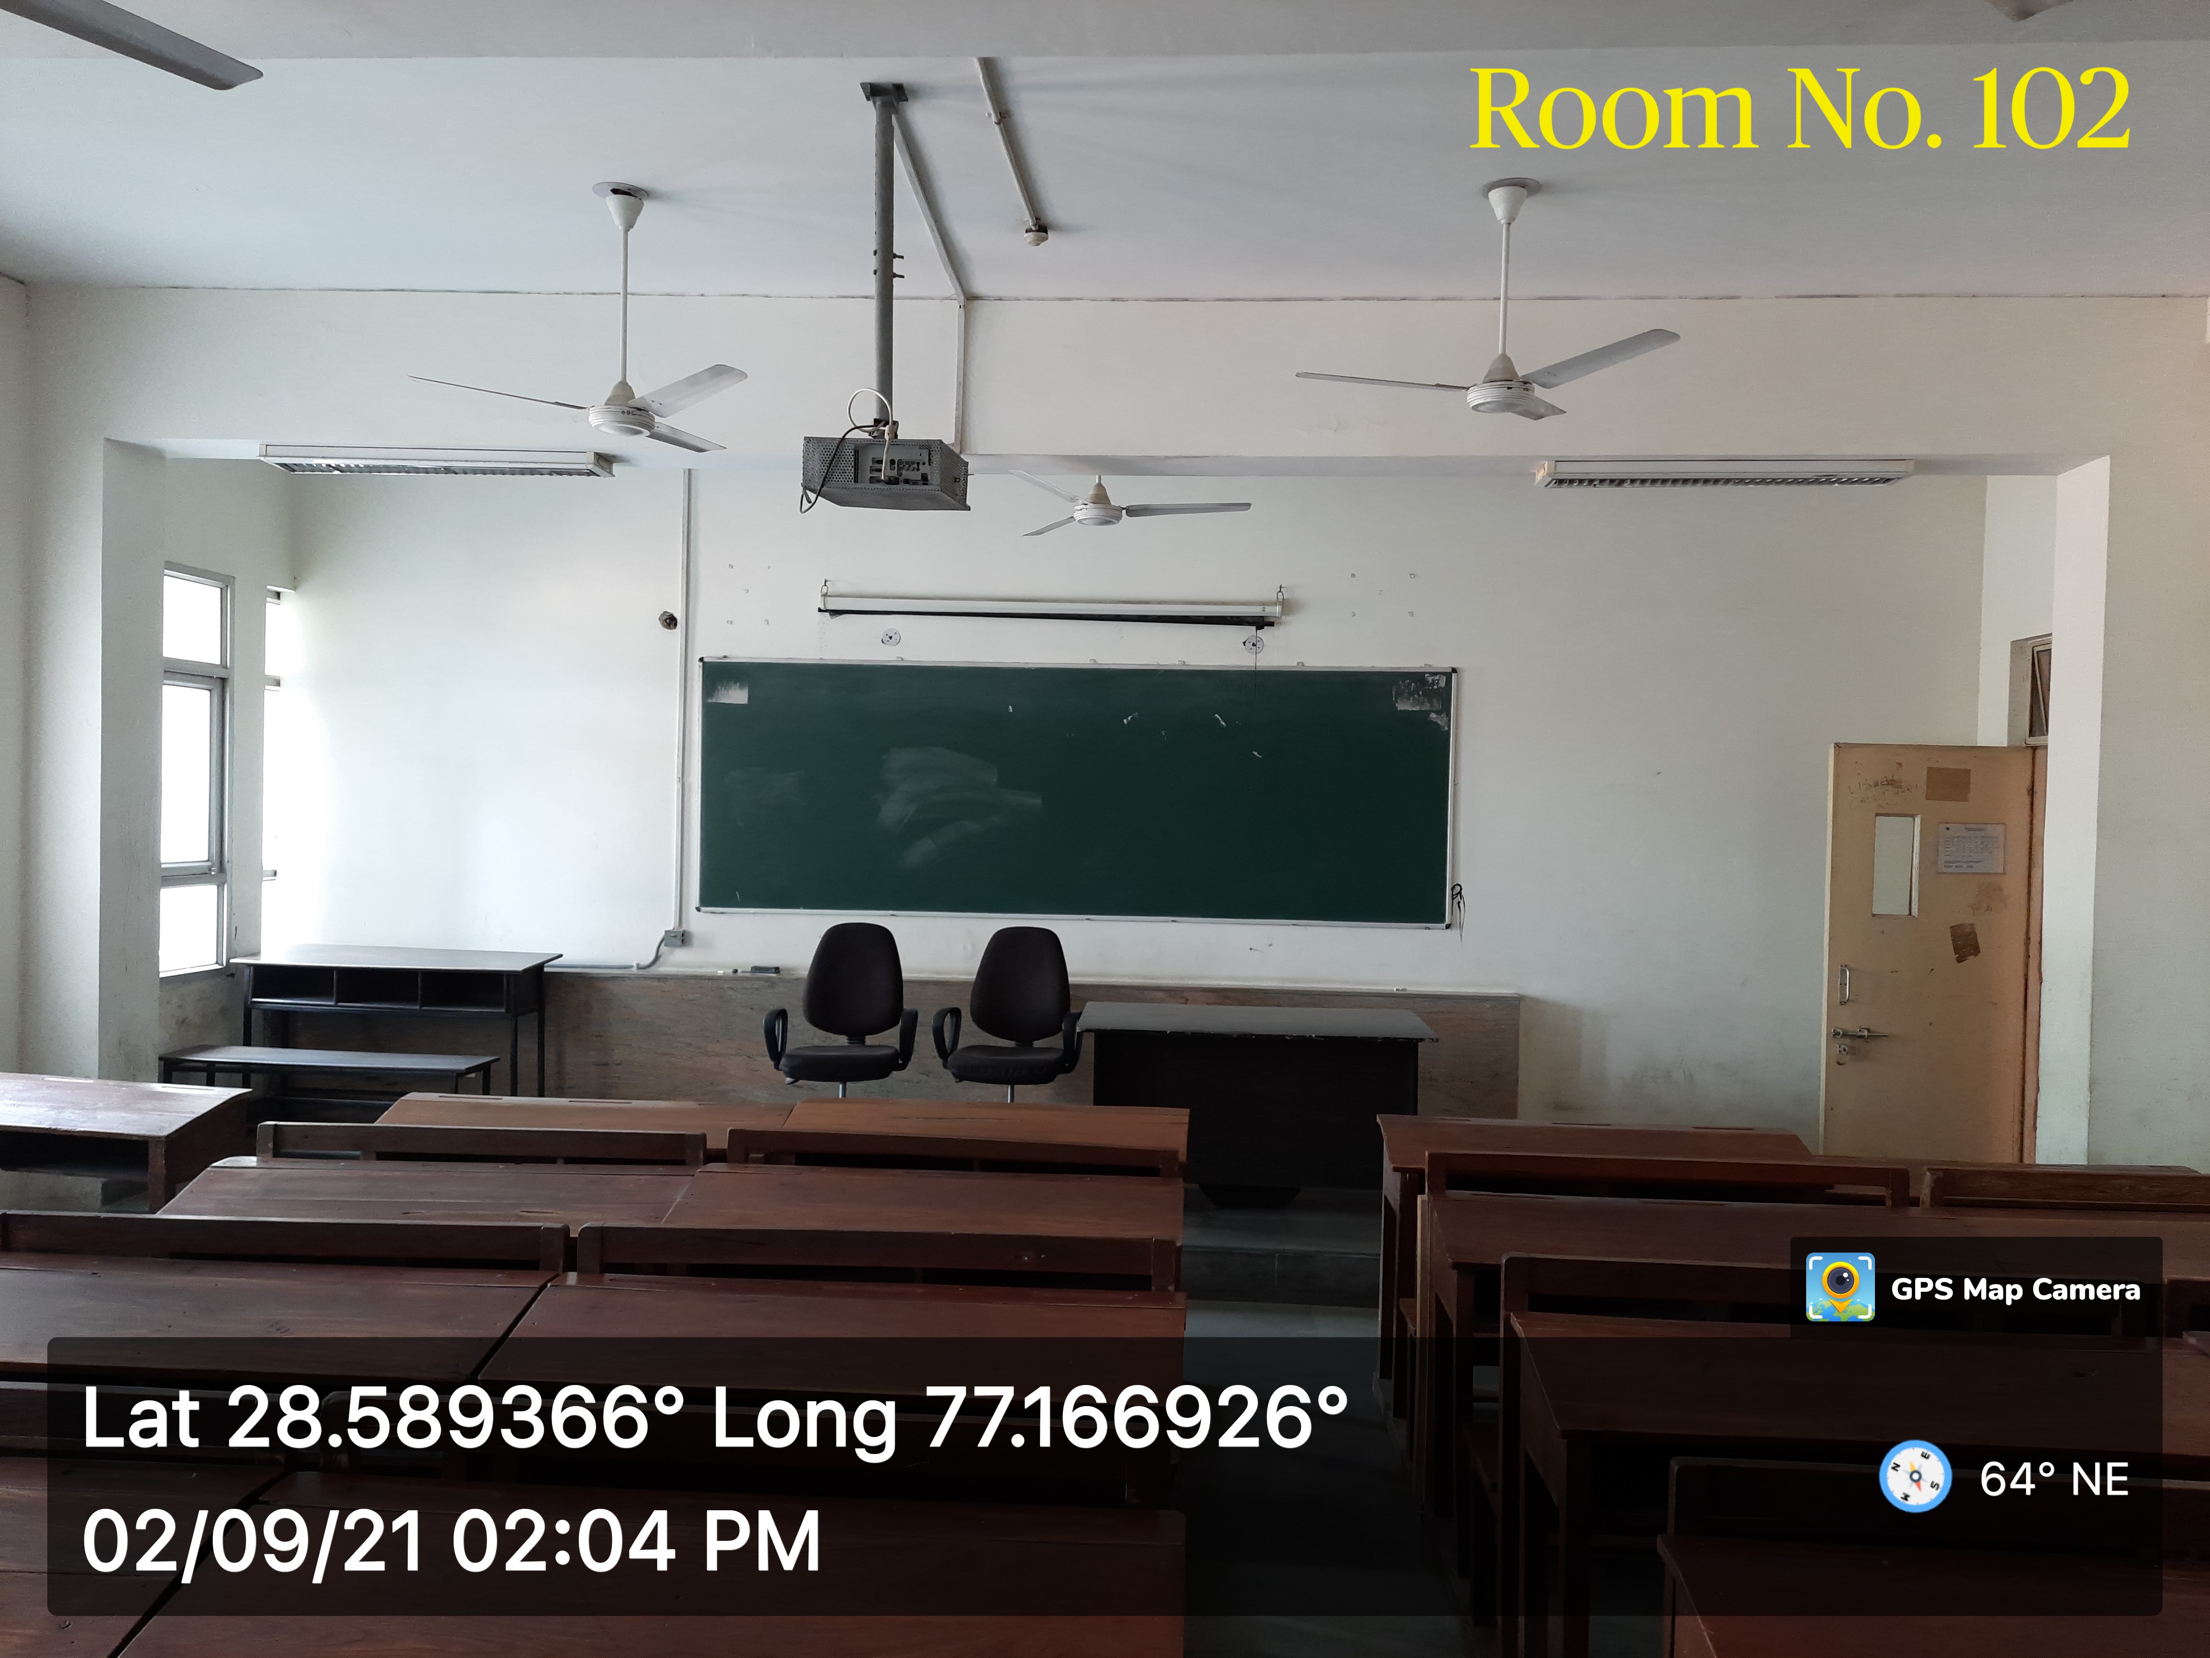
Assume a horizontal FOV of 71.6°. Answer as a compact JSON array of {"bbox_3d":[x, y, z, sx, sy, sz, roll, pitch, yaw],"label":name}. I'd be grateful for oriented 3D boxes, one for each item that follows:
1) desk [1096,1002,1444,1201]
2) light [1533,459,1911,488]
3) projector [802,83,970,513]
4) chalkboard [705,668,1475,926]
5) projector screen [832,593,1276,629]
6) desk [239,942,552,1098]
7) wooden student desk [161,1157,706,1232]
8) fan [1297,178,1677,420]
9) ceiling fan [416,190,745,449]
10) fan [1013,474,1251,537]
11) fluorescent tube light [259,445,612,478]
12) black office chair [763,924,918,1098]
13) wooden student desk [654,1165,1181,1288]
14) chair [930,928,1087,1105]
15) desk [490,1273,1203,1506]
[{"bbox_3d":[0.573,1.102,6.020,1.319,0.700,0.850,1,0,3],"label":"desk"},{"bbox_3d":[2.196,-1.260,5.466,1.250,0.065,0.200,1,1,3],"label":"light"},{"bbox_3d":[-0.563,-1.379,3.991,0.360,1.070,0.340,1,0,7],"label":"projector"},{"bbox_3d":[-0.161,-0.180,7.377,3.650,1.220,0.035,1,0,3],"label":"chalkboard"},{"bbox_3d":[-0.261,-1.034,7.265,2.210,0.125,0.100,1,1,3],"label":"projector screen"},{"bbox_3d":[-3.196,0.971,6.931,1.300,0.785,0.460,1,1,3],"label":"desk"},{"bbox_3d":[-1.555,1.209,3.499,1.120,0.790,0.400,1,0,3],"label":"wooden student desk"},{"bbox_3d":[1.076,-1.517,4.392,1.040,0.670,1.120,1,1,3],"label":"fan"},{"bbox_3d":[-1.465,-1.574,4.652,1.170,0.730,1.170,1,0,3],"label":"ceiling fan"},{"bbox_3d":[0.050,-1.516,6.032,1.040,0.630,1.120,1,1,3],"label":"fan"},{"bbox_3d":[-2.518,-1.379,5.795,1.270,0.060,0.230,1,0,3],"label":"fluorescent tube light"},{"bbox_3d":[-1.050,0.899,6.289,0.630,1.030,0.620,1,0,3],"label":"black office chair"},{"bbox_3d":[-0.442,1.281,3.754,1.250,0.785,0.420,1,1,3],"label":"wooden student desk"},{"bbox_3d":[-0.415,0.935,6.641,0.650,0.990,0.640,1,1,3],"label":"chair"},{"bbox_3d":[-0.455,1.256,2.755,1.200,0.780,0.370,1,1,3],"label":"desk"}]

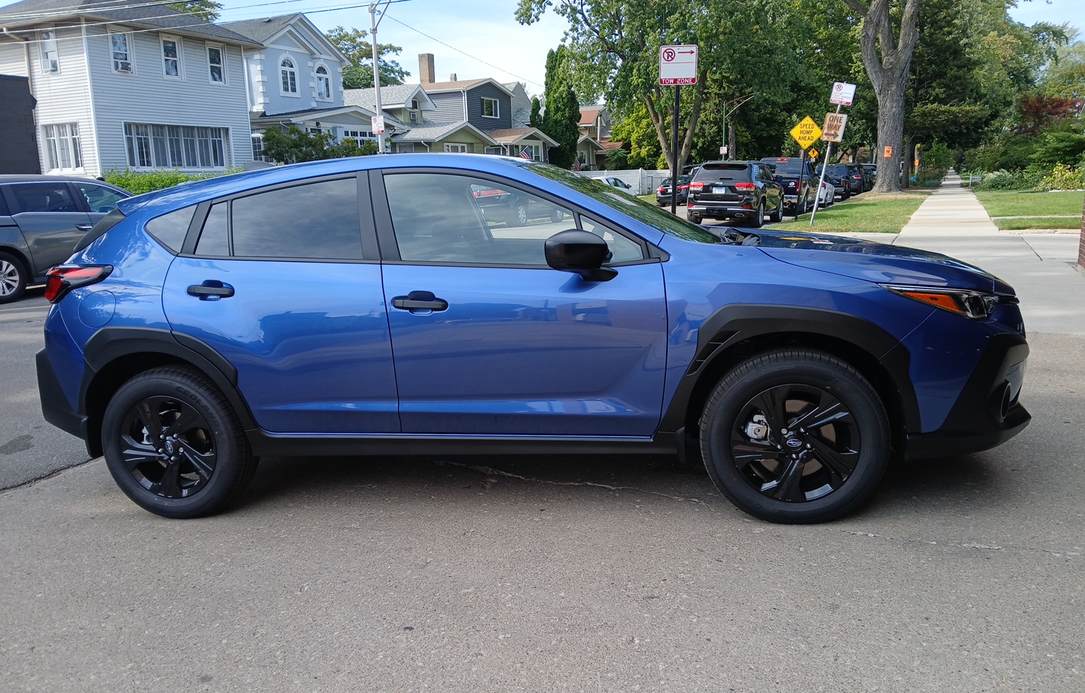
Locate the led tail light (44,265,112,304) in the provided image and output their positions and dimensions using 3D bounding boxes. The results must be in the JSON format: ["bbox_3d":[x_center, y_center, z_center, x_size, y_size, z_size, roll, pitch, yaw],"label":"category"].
[{"bbox_3d":[-2.104,-0.293,3.763,0.510,0.165,0.360,-2,11,11],"label":"led tail light"}]

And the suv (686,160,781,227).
[{"bbox_3d":[5.533,-4.401,23.215,1.945,1.770,4.820,5,14,25],"label":"suv"}]

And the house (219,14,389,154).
[{"bbox_3d":[-14.080,-10.478,36.927,11.500,8.100,8.400,5,14,26],"label":"house"}]

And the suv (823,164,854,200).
[{"bbox_3d":[15.359,-8.734,42.874,1.950,1.800,5.200,5,14,26],"label":"suv"}]

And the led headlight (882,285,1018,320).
[{"bbox_3d":[1.507,-0.197,3.110,0.500,0.155,0.380,-2,11,11],"label":"led headlight"}]

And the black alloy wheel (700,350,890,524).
[{"bbox_3d":[0.978,0.347,3.191,0.695,0.695,0.230,-2,11,11],"label":"black alloy wheel"}]

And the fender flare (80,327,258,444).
[{"bbox_3d":[-1.646,0.142,3.566,0.870,0.490,0.110,-2,11,11],"label":"fender flare"}]

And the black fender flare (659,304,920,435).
[{"bbox_3d":[0.905,0.073,3.068,0.950,0.505,0.110,-2,11,11],"label":"black fender flare"}]

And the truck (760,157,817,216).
[{"bbox_3d":[9.019,-6.014,30.141,2.000,1.930,5.750,5,14,26],"label":"truck"}]

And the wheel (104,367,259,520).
[{"bbox_3d":[-1.641,0.425,3.701,0.695,0.695,0.230,-2,11,11],"label":"wheel"}]

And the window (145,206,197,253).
[{"bbox_3d":[-1.651,-0.523,3.597,0.226,0.232,0.030,5,-12,20],"label":"window"}]

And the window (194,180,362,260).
[{"bbox_3d":[-1.101,-0.548,3.468,0.784,0.366,0.040,4,-12,14],"label":"window"}]

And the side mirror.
[{"bbox_3d":[0.151,-0.346,3.054,0.250,0.200,0.220,-2,11,11],"label":"side mirror"}]

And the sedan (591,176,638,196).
[{"bbox_3d":[2.144,-5.864,31.752,1.820,1.460,4.650,5,14,26],"label":"sedan"}]

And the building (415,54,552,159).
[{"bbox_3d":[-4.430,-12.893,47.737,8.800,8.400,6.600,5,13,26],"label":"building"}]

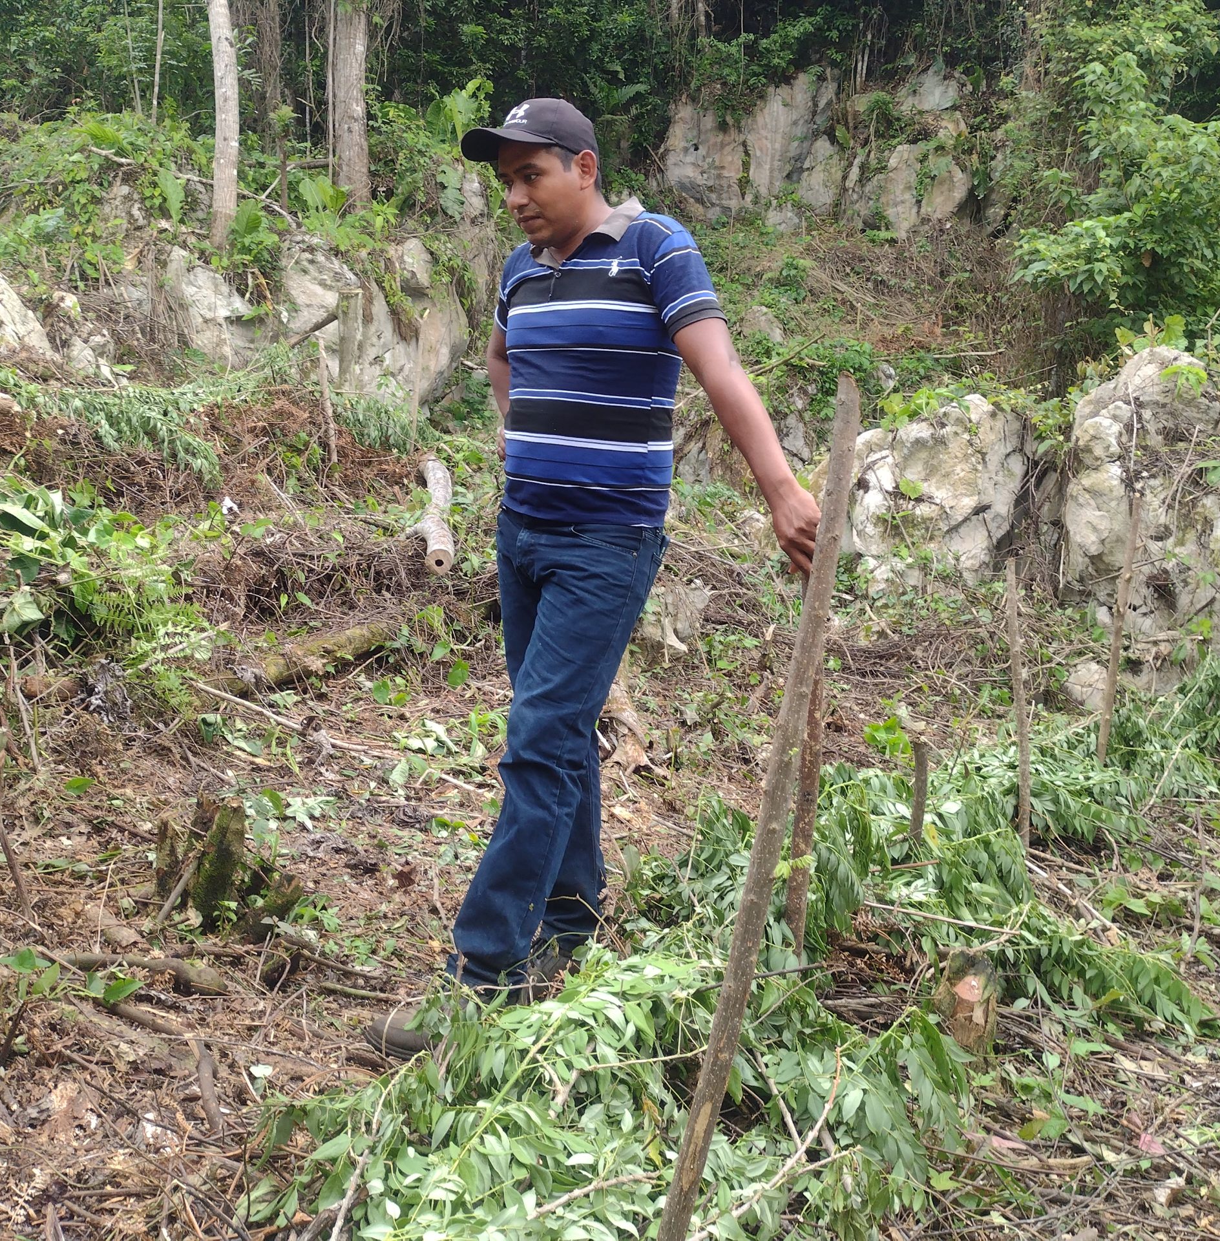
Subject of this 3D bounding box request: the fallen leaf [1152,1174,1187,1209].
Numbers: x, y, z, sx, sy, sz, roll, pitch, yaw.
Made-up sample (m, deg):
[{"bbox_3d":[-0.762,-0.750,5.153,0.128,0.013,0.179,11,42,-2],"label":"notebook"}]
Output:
[{"bbox_3d":[0.847,0.862,1.950,0.050,0.030,0.045,0,7,0],"label":"fallen leaf"}]

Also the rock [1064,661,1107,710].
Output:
[{"bbox_3d":[2.141,0.288,5.800,0.200,0.200,0.190,3,7,20],"label":"rock"}]

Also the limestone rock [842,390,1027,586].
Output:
[{"bbox_3d":[1.694,-0.668,6.700,0.870,0.930,0.700,2,7,14],"label":"limestone rock"}]

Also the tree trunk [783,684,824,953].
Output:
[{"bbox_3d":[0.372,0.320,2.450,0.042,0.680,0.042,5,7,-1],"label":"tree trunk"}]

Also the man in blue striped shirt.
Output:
[{"bbox_3d":[-0.031,-0.091,2.306,0.570,1.680,0.650,-6,9,-40],"label":"man in blue striped shirt"}]

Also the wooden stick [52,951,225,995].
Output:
[{"bbox_3d":[-0.927,0.678,2.518,0.340,0.055,0.065,2,7,18],"label":"wooden stick"}]

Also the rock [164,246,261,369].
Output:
[{"bbox_3d":[-2.241,-1.773,7.300,0.540,0.620,0.450,-2,7,-17],"label":"rock"}]

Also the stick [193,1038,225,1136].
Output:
[{"bbox_3d":[-0.670,0.763,2.152,0.040,0.040,0.270,-3,7,-22],"label":"stick"}]

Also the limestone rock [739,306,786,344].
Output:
[{"bbox_3d":[1.353,-2.632,11.500,0.400,0.310,0.320,0,7,0],"label":"limestone rock"}]

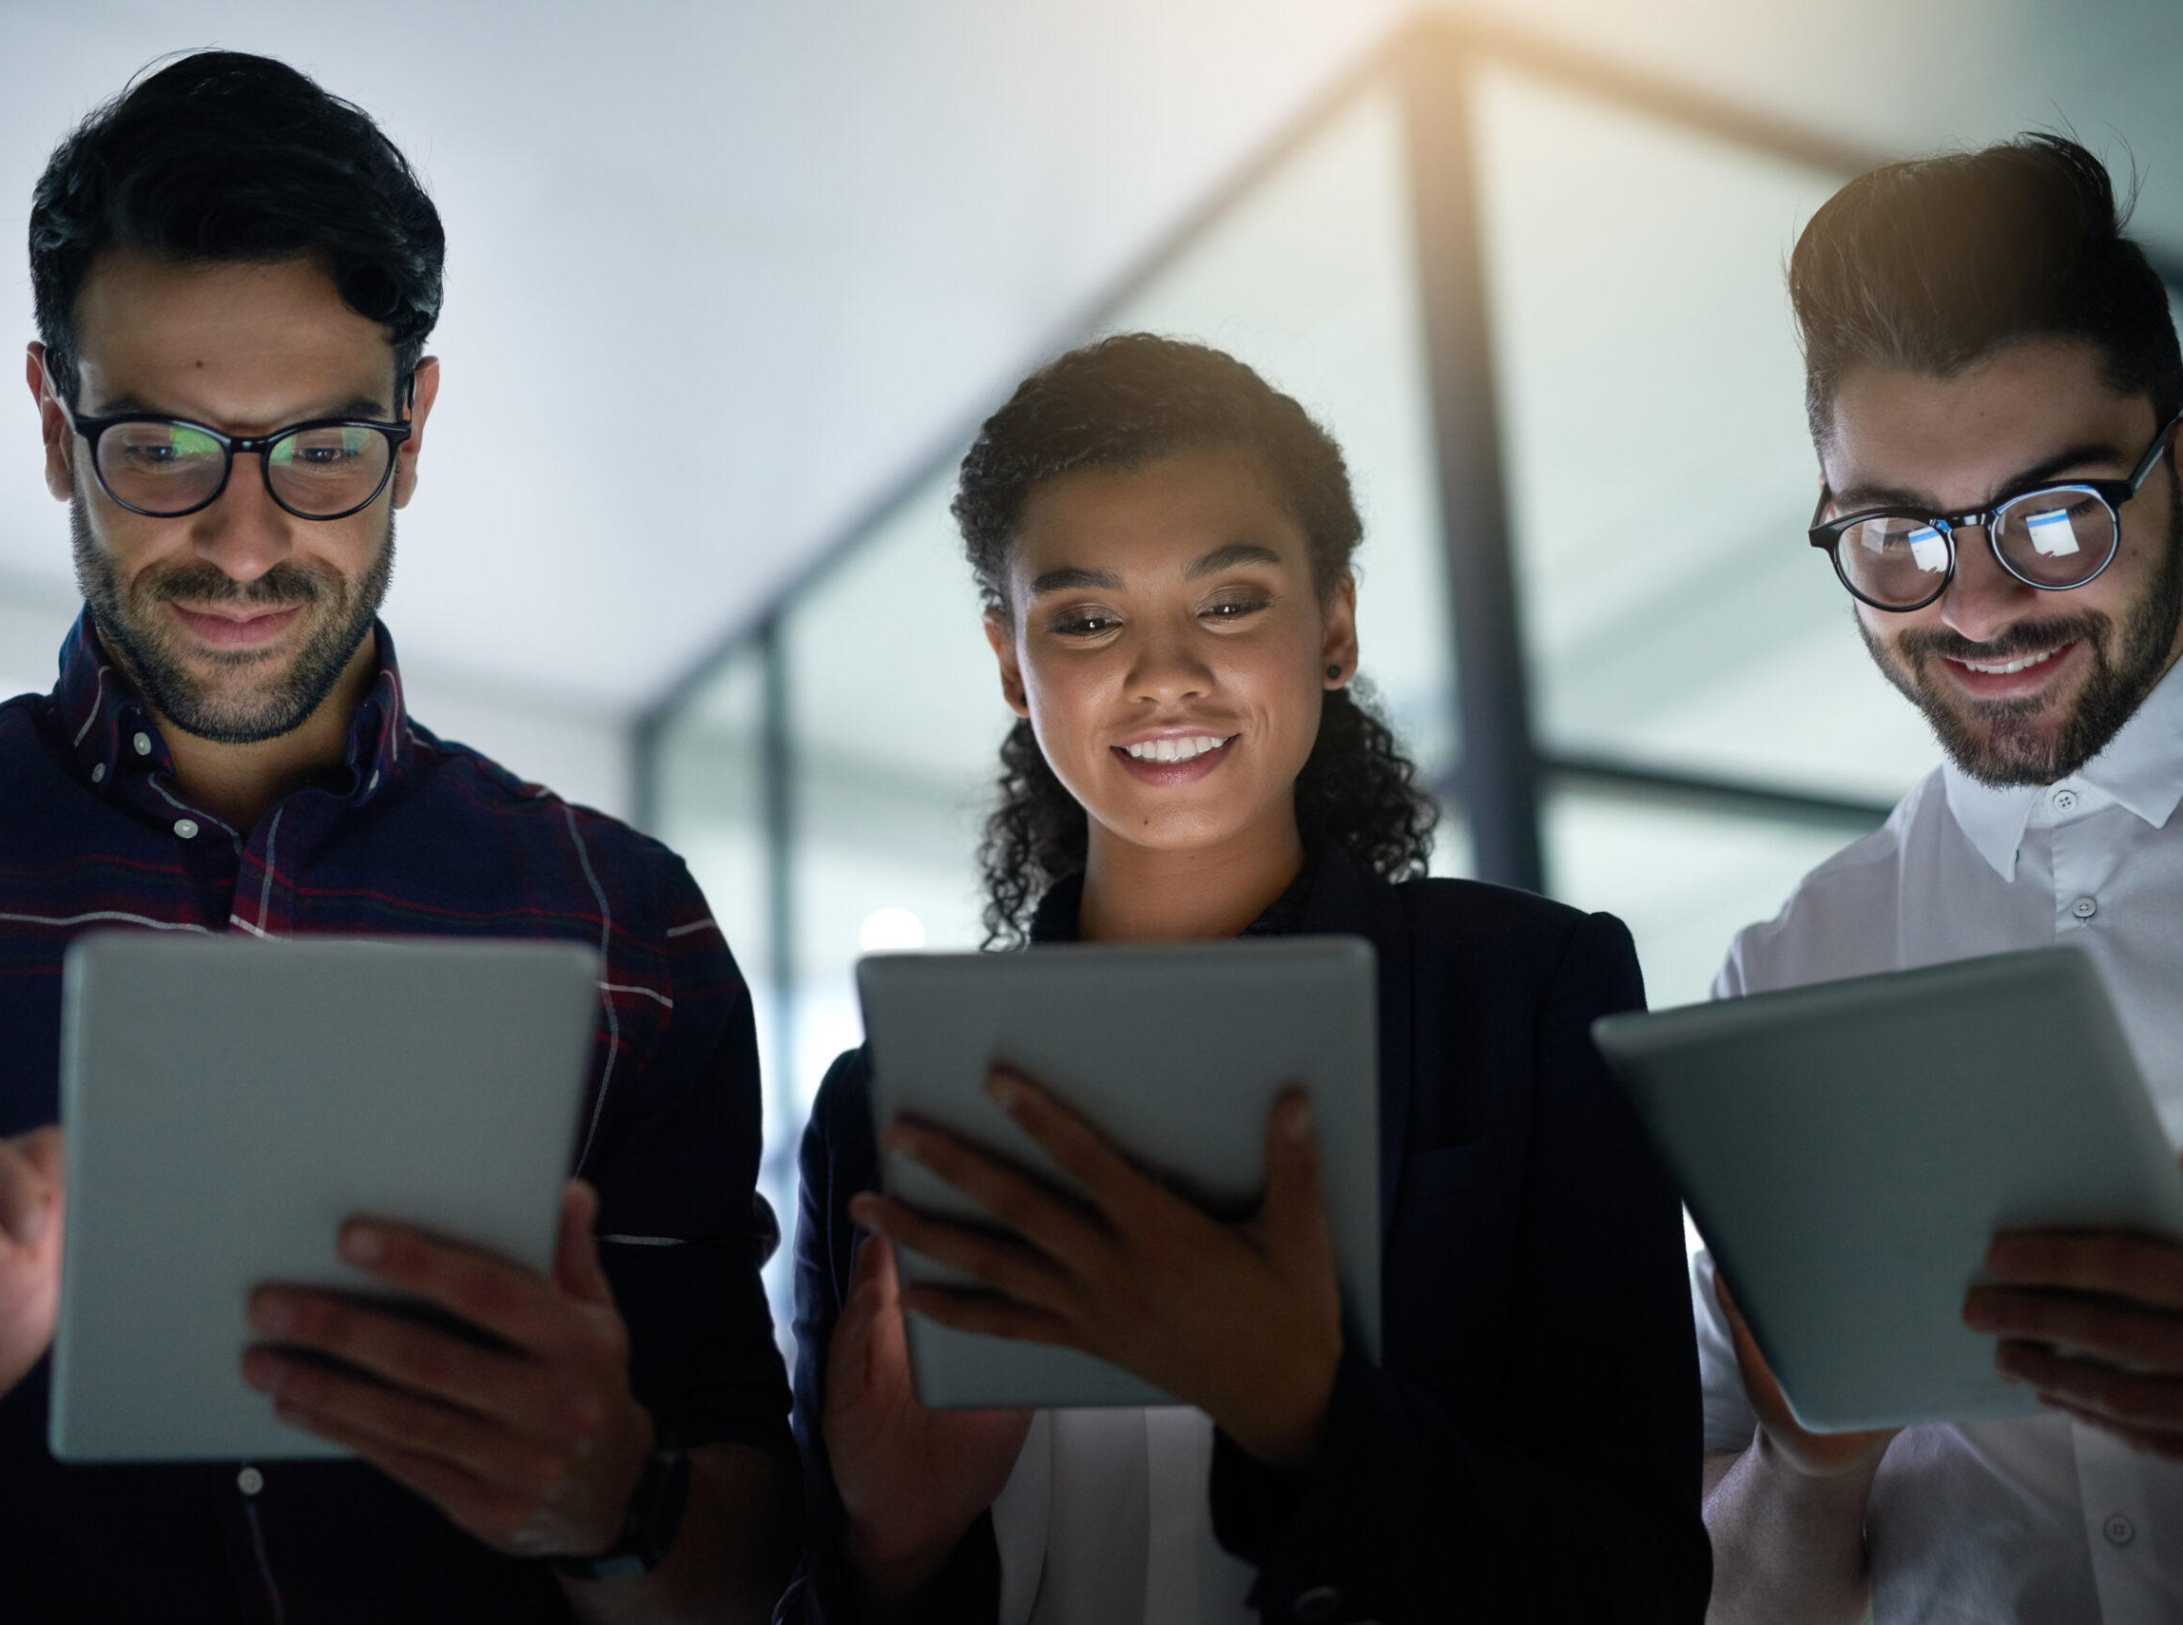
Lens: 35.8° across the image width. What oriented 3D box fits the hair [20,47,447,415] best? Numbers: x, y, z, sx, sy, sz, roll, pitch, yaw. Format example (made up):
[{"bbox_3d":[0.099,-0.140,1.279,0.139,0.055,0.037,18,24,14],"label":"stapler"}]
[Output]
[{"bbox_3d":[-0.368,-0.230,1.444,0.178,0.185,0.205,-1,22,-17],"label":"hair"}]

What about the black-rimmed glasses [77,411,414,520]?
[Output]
[{"bbox_3d":[-0.363,-0.166,1.436,0.144,0.048,0.143,-1,22,-17],"label":"black-rimmed glasses"}]

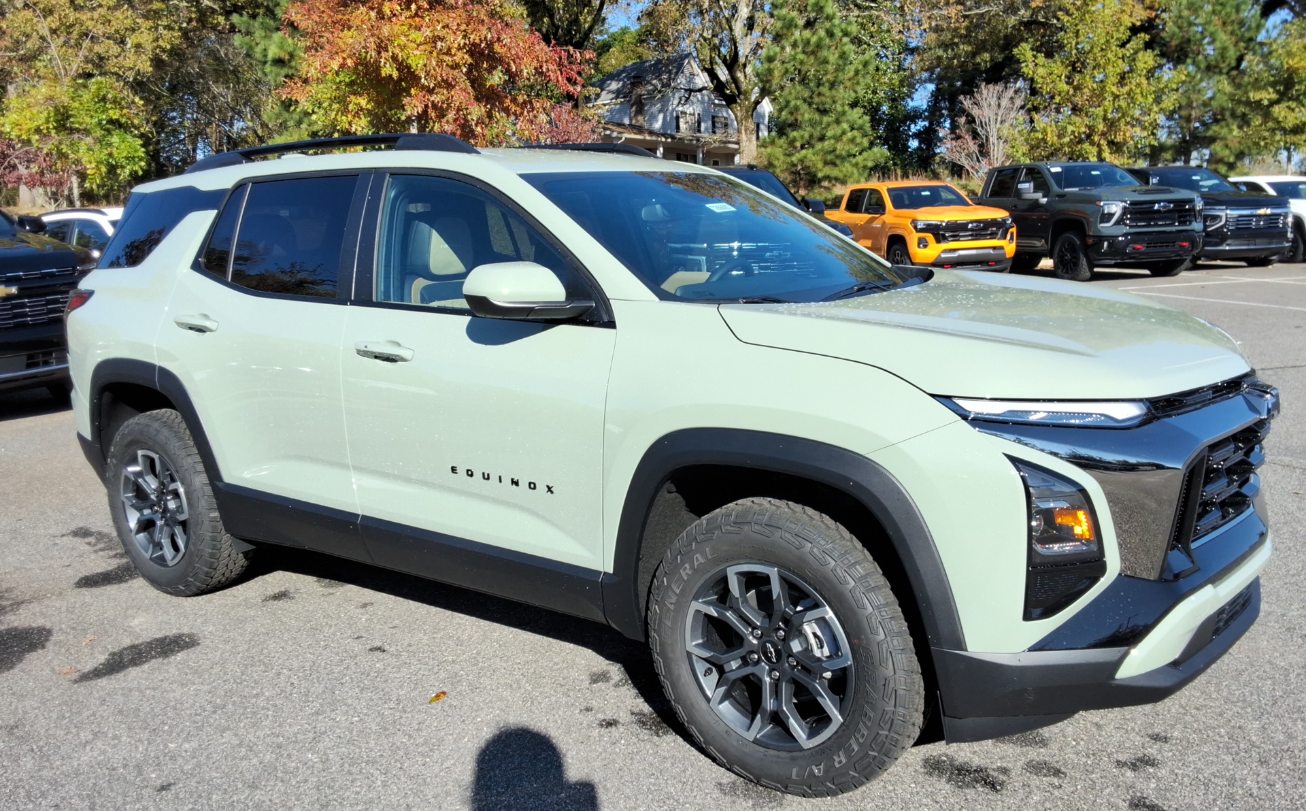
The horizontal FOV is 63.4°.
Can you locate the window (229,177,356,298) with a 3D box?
[{"bbox_3d":[-1.211,-0.565,3.558,0.590,0.410,0.045,6,-9,36],"label":"window"}]

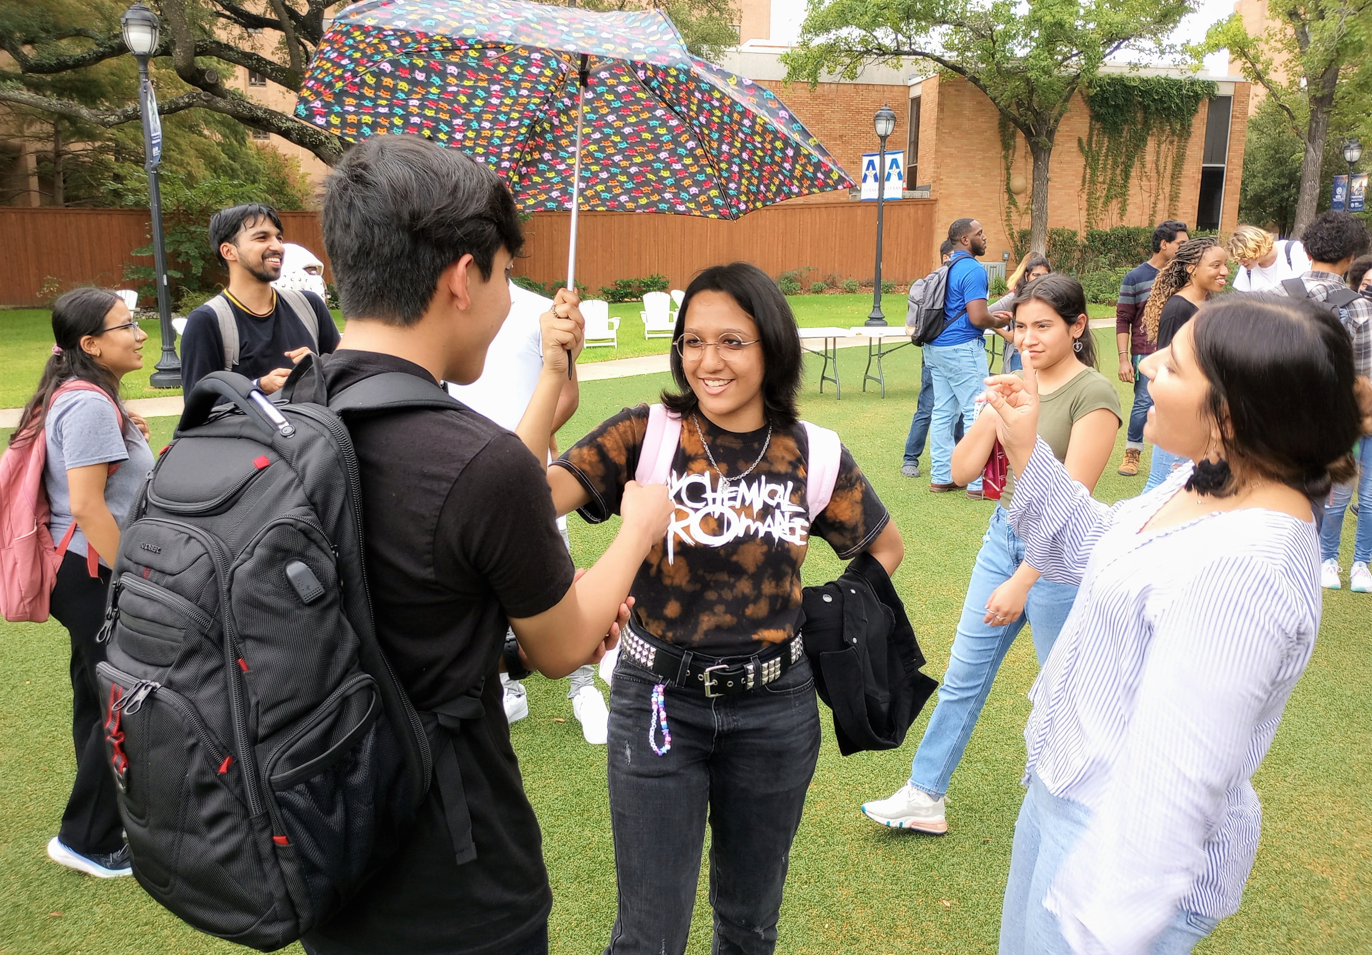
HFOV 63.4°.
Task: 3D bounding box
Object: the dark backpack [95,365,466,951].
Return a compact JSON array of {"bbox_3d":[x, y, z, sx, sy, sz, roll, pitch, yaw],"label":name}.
[{"bbox_3d":[-0.432,0.174,1.150,0.330,0.540,0.270,9,19,40],"label":"dark backpack"}]

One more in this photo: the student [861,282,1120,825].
[{"bbox_3d":[0.868,0.229,3.107,0.620,1.580,0.480,-6,13,-27],"label":"student"}]

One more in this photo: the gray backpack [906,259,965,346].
[{"bbox_3d":[1.601,-1.144,7.300,0.240,0.540,0.320,6,10,-8],"label":"gray backpack"}]

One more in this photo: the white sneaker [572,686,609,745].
[{"bbox_3d":[-0.331,0.814,3.857,0.105,0.115,0.285,-3,12,-17],"label":"white sneaker"}]

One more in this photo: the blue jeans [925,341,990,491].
[{"bbox_3d":[1.814,-0.427,7.450,0.390,1.030,0.400,-3,11,-11],"label":"blue jeans"}]

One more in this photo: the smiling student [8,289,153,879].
[{"bbox_3d":[-1.590,0.291,2.874,0.400,1.540,0.440,-5,12,-24],"label":"smiling student"}]

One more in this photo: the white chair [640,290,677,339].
[{"bbox_3d":[-0.507,-2.956,20.321,0.750,0.900,0.820,-2,12,-14],"label":"white chair"}]

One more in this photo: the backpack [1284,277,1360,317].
[{"bbox_3d":[2.388,-0.476,4.200,0.330,0.500,0.240,6,13,31],"label":"backpack"}]

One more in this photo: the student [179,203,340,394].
[{"bbox_3d":[-1.330,0.019,3.599,0.400,1.760,0.520,11,16,43],"label":"student"}]

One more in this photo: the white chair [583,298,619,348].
[{"bbox_3d":[-1.710,-2.956,21.114,0.750,0.940,0.850,-3,11,-16],"label":"white chair"}]

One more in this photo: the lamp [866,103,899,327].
[{"bbox_3d":[4.072,-5.330,22.992,0.450,4.550,0.450,0,12,0],"label":"lamp"}]

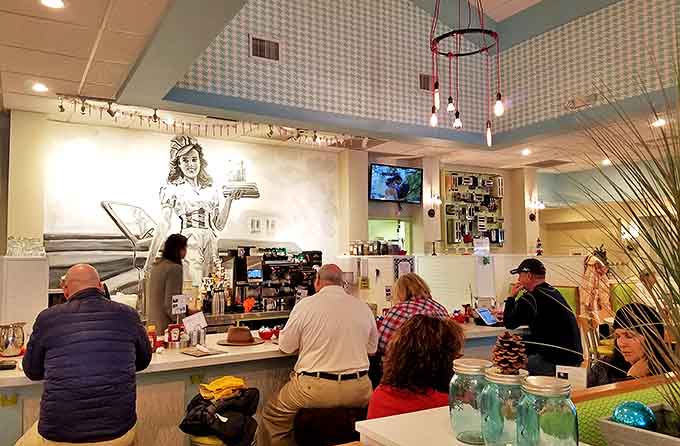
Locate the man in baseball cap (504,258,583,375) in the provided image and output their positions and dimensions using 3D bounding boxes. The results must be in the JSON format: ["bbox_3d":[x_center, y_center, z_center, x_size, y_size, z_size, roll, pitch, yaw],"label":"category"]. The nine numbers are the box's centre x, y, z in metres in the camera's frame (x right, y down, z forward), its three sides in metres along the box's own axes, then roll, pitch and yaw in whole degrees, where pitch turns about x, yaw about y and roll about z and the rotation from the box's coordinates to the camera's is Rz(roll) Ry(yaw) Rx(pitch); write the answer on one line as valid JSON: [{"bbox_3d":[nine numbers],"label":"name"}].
[{"bbox_3d":[1.640,1.013,4.143,0.780,1.380,0.580,-3,-5,41],"label":"man in baseball cap"}]

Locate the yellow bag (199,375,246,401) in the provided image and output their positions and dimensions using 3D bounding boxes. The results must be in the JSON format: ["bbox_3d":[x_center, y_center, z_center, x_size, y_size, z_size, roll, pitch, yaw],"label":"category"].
[{"bbox_3d":[-0.644,0.900,2.800,0.250,0.120,0.190,2,-4,-32],"label":"yellow bag"}]

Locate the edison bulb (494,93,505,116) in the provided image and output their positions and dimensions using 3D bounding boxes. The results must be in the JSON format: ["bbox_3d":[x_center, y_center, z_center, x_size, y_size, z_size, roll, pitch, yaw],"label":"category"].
[{"bbox_3d":[1.060,-0.789,3.400,0.062,0.155,0.062,0,-4,0],"label":"edison bulb"}]

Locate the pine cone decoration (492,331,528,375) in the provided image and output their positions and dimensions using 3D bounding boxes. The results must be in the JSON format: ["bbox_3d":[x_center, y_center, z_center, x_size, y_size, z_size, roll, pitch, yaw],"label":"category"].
[{"bbox_3d":[0.346,0.263,1.035,0.070,0.086,0.070,2,-4,-29],"label":"pine cone decoration"}]

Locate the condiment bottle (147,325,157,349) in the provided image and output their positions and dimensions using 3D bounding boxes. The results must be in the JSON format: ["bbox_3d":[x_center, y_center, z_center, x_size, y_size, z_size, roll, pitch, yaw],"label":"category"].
[{"bbox_3d":[-1.120,0.685,3.043,0.060,0.160,0.060,2,-4,-29],"label":"condiment bottle"}]

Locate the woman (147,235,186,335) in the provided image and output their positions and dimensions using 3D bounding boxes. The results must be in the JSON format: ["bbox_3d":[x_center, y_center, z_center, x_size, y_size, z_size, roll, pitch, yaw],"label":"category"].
[{"bbox_3d":[-1.402,0.927,4.099,0.400,1.670,0.460,2,-4,-33],"label":"woman"}]

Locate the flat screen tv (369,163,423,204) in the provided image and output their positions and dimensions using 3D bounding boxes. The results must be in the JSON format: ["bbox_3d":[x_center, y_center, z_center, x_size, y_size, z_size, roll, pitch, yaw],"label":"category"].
[{"bbox_3d":[0.773,-0.545,7.049,0.870,0.495,0.070,2,0,-29],"label":"flat screen tv"}]

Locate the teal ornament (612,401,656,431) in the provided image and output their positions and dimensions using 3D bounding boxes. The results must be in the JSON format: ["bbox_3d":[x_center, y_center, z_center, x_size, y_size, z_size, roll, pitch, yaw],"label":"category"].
[{"bbox_3d":[0.451,0.301,0.782,0.062,0.060,0.062,2,-4,-29],"label":"teal ornament"}]

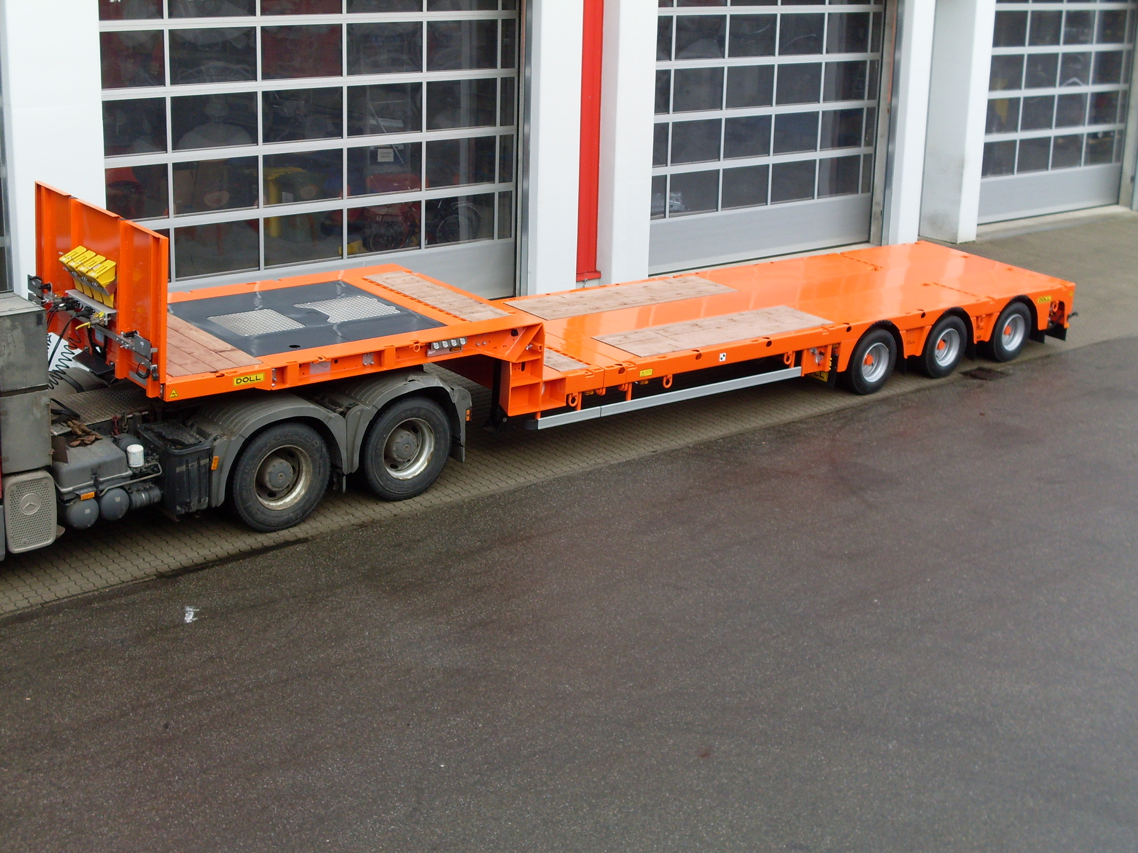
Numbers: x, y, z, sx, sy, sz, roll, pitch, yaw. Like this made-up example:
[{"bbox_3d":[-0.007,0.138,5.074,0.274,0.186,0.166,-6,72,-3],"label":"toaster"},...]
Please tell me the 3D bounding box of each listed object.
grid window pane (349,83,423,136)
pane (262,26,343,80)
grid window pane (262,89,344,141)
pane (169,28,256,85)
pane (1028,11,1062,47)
[{"bbox_3d":[-2.298,-3.971,24.729,1.197,0.620,0.050,-12,20,-43],"label":"grid window pane"},{"bbox_3d":[-3.191,-4.499,23.680,1.197,0.620,0.050,-12,20,-43],"label":"pane"},{"bbox_3d":[-3.211,-3.772,23.871,1.197,0.620,0.050,-12,20,-43],"label":"grid window pane"},{"bbox_3d":[-4.103,-4.300,22.821,1.197,0.620,0.050,-12,20,-43],"label":"pane"},{"bbox_3d":[8.399,-7.020,34.730,0.994,0.620,0.050,-12,20,-43],"label":"pane"}]

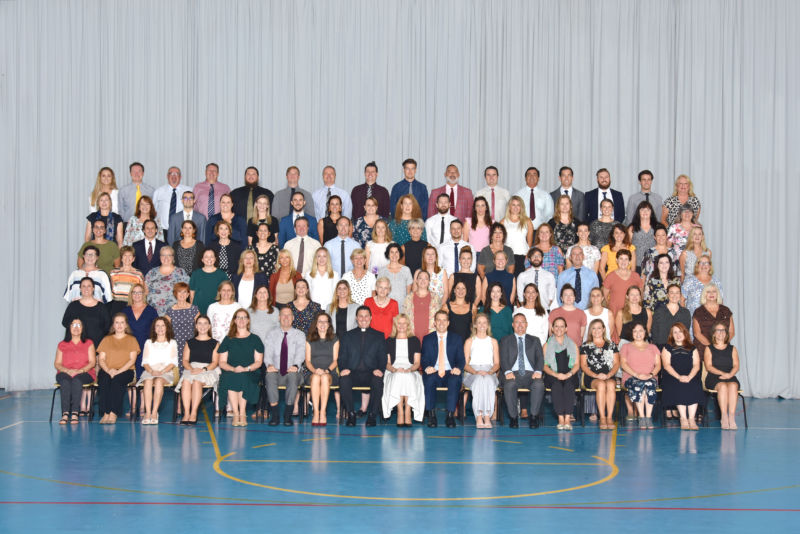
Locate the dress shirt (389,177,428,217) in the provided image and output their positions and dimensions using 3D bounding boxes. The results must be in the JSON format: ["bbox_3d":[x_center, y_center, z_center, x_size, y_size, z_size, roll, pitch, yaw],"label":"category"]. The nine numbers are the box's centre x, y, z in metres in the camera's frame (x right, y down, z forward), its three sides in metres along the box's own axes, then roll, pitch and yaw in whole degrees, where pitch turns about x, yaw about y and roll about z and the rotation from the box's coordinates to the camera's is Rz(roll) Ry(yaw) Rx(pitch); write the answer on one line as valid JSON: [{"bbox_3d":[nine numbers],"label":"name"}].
[{"bbox_3d":[0.126,-0.877,14.541,0.530,0.660,0.280,1,-2,0],"label":"dress shirt"}]

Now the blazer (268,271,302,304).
[{"bbox_3d":[-1.473,0.358,13.690,0.470,0.640,0.290,1,-2,-2],"label":"blazer"}]

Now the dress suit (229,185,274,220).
[{"bbox_3d":[-2.004,-0.771,14.489,0.600,0.700,0.340,1,-2,-3],"label":"dress suit"}]

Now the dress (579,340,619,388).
[{"bbox_3d":[2.373,1.174,12.630,0.450,0.570,0.470,0,-2,6],"label":"dress"}]

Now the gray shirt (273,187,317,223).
[{"bbox_3d":[-1.451,-0.759,14.490,0.580,0.670,0.310,1,-2,-2],"label":"gray shirt"}]

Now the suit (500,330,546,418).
[{"bbox_3d":[1.435,1.265,12.550,0.520,0.965,0.680,0,-2,3],"label":"suit"}]

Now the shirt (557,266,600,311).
[{"bbox_3d":[2.270,0.308,13.617,0.540,0.630,0.300,0,-2,5],"label":"shirt"}]

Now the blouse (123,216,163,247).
[{"bbox_3d":[-3.417,-0.372,14.191,0.520,0.600,0.280,1,-2,-8],"label":"blouse"}]

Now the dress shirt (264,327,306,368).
[{"bbox_3d":[-1.367,0.995,12.597,0.520,0.560,0.340,1,-2,-3],"label":"dress shirt"}]

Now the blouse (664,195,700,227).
[{"bbox_3d":[3.843,-0.669,14.490,0.490,0.620,0.290,0,-2,6],"label":"blouse"}]

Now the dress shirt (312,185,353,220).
[{"bbox_3d":[-0.931,-0.795,14.541,0.530,0.660,0.280,1,-2,-2],"label":"dress shirt"}]

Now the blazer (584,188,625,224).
[{"bbox_3d":[2.782,-0.694,14.488,0.550,0.760,0.320,0,-2,4],"label":"blazer"}]

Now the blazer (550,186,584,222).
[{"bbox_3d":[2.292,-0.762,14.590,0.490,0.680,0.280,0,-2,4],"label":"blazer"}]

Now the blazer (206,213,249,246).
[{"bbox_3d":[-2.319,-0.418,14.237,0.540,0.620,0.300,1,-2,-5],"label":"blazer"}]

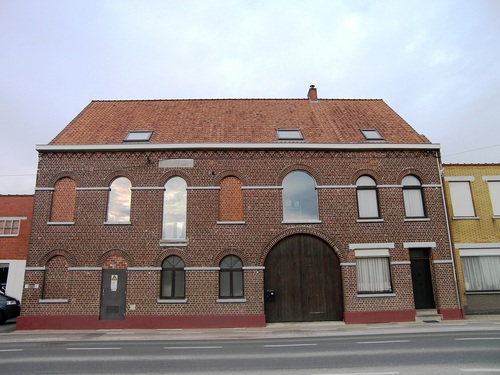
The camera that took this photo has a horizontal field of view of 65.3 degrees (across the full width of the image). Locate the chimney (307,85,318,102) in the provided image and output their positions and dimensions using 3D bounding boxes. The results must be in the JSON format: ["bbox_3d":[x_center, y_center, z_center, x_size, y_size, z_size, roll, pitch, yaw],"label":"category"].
[{"bbox_3d":[3.590,-5.376,22.457,0.450,1.050,0.500,0,-14,-2],"label":"chimney"}]

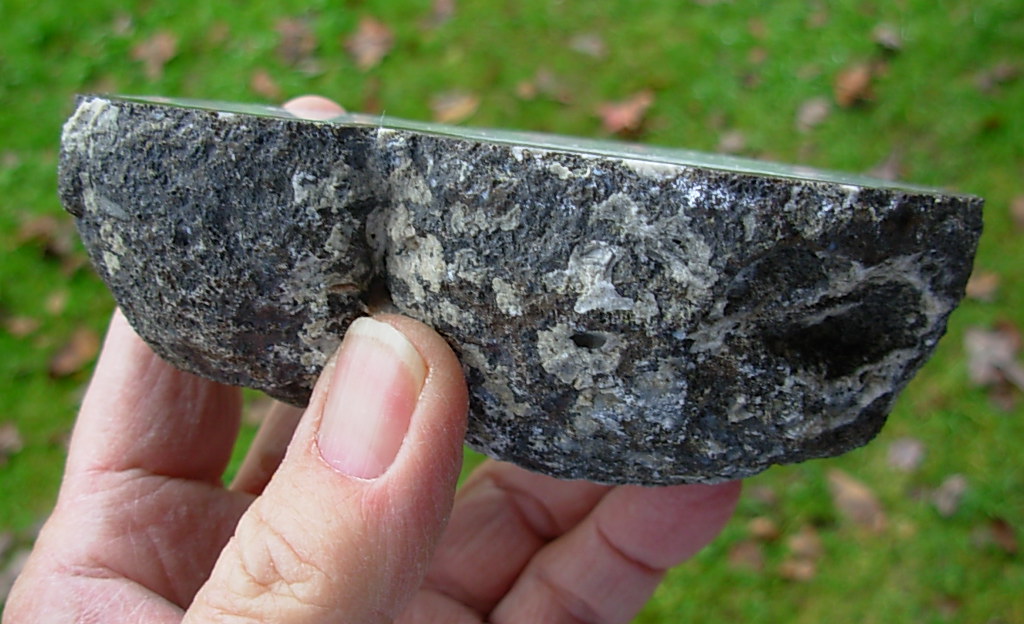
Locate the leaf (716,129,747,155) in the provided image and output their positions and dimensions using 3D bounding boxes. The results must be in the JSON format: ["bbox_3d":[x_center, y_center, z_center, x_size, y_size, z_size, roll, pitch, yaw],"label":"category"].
[{"bbox_3d":[0.389,-0.301,1.995,0.055,0.015,0.057,0,53,0],"label":"leaf"}]

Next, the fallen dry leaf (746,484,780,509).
[{"bbox_3d":[0.352,0.258,1.574,0.048,0.015,0.030,0,53,0],"label":"fallen dry leaf"}]

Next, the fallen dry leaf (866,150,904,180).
[{"bbox_3d":[0.649,-0.252,1.958,0.070,0.015,0.071,0,53,0],"label":"fallen dry leaf"}]

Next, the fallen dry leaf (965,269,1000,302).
[{"bbox_3d":[0.750,-0.042,1.801,0.064,0.015,0.061,0,53,0],"label":"fallen dry leaf"}]

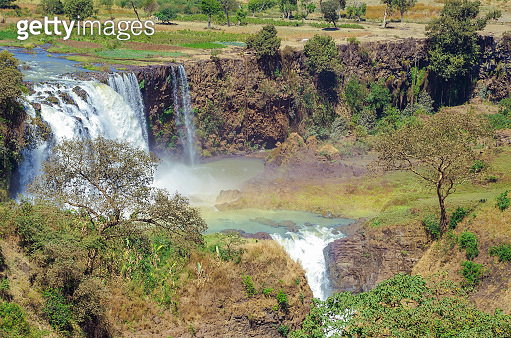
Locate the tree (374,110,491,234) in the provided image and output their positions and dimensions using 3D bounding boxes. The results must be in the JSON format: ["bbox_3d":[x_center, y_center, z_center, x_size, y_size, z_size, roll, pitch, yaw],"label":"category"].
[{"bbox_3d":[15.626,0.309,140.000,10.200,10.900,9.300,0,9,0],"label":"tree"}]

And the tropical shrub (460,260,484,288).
[{"bbox_3d":[17.515,8.516,128.000,1.950,2.150,1.850,0,9,0],"label":"tropical shrub"}]

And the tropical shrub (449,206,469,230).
[{"bbox_3d":[17.666,4.308,138.000,1.700,2.000,1.700,0,9,0],"label":"tropical shrub"}]

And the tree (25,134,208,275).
[{"bbox_3d":[-10.878,2.877,125.000,14.000,10.900,11.500,0,9,0],"label":"tree"}]

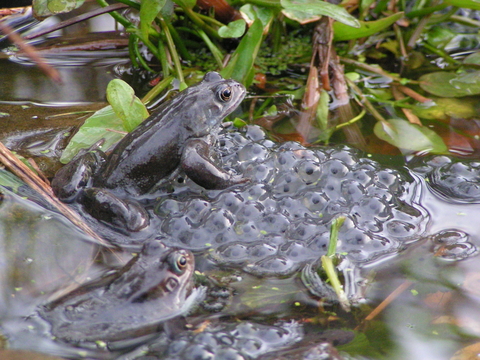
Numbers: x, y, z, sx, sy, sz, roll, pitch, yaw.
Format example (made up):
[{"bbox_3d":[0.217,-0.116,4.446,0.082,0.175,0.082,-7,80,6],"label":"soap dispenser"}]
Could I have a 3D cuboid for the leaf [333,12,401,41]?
[{"bbox_3d":[0.061,-0.074,1.713,0.036,0.008,0.012,-17,72,-6],"label":"leaf"}]

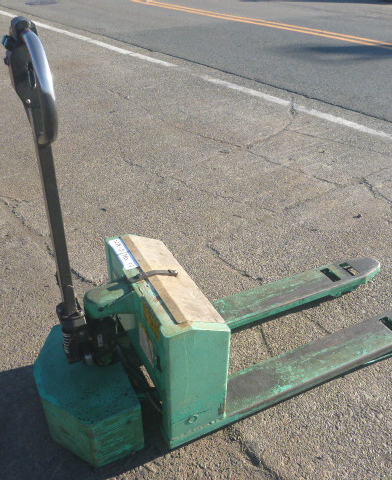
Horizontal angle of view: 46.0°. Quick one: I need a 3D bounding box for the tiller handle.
[{"bbox_3d":[-0.382,-0.044,1.247,0.100,1.020,0.210,-15,37,-23],"label":"tiller handle"}]

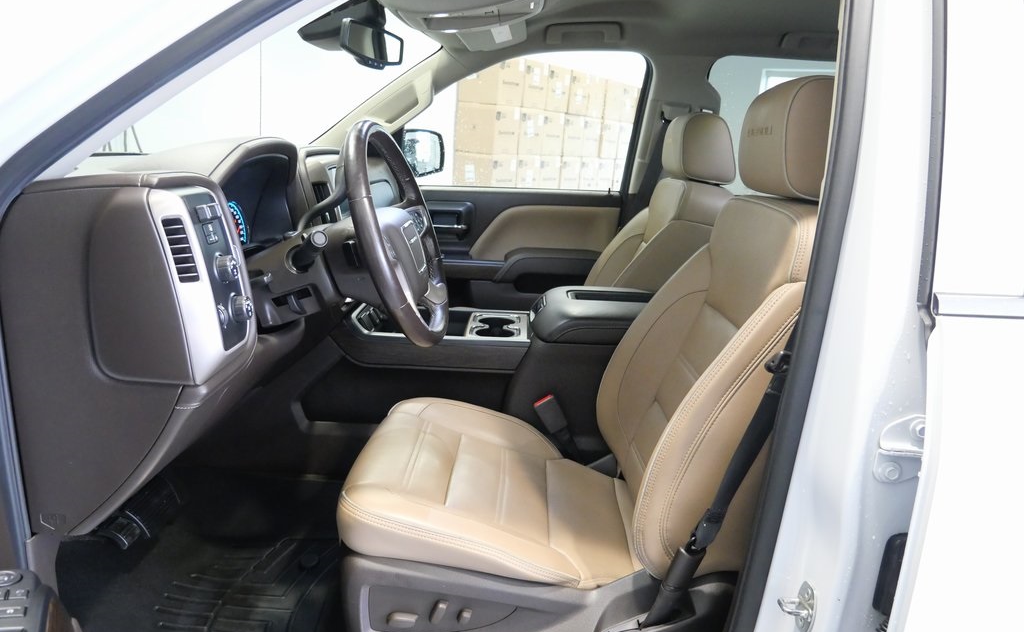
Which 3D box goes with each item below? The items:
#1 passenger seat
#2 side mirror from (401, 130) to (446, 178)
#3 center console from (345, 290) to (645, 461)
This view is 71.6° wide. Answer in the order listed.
[{"bbox_3d":[0.176,-0.122,2.013,0.790,0.900,0.550,4,14,1],"label":"passenger seat"},{"bbox_3d":[-0.368,-0.610,2.636,0.140,0.200,0.250,9,15,23],"label":"side mirror"},{"bbox_3d":[0.044,0.104,1.646,0.820,0.400,0.320,4,14,1],"label":"center console"}]

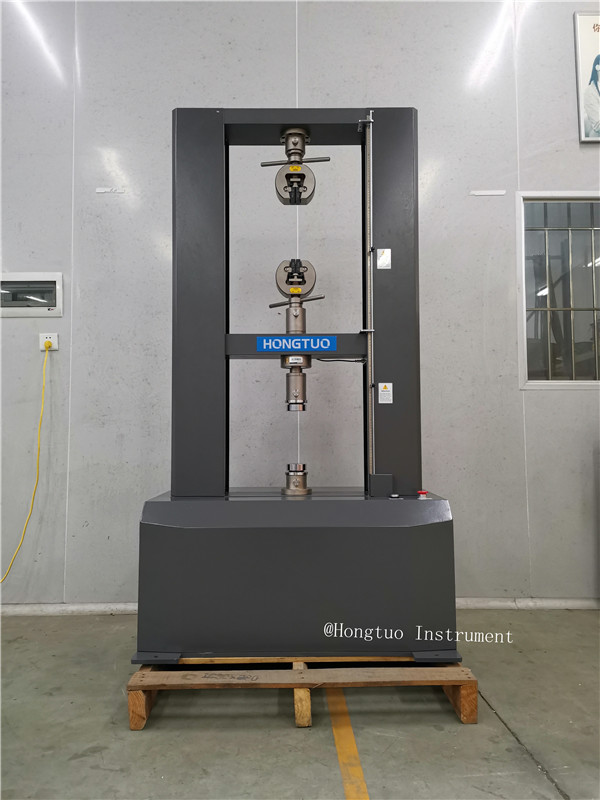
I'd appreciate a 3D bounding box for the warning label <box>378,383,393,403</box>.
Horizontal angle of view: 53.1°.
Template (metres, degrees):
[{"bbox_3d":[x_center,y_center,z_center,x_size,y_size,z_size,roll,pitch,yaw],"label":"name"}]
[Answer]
[{"bbox_3d":[0.306,-0.024,2.140,0.050,0.071,0.002,0,-3,-1],"label":"warning label"}]

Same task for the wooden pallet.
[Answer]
[{"bbox_3d":[0.005,0.899,2.131,1.000,0.125,0.820,0,-3,-1],"label":"wooden pallet"}]

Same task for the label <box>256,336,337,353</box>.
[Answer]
[{"bbox_3d":[-0.011,-0.200,2.166,0.287,0.053,0.003,0,-3,-1],"label":"label"}]

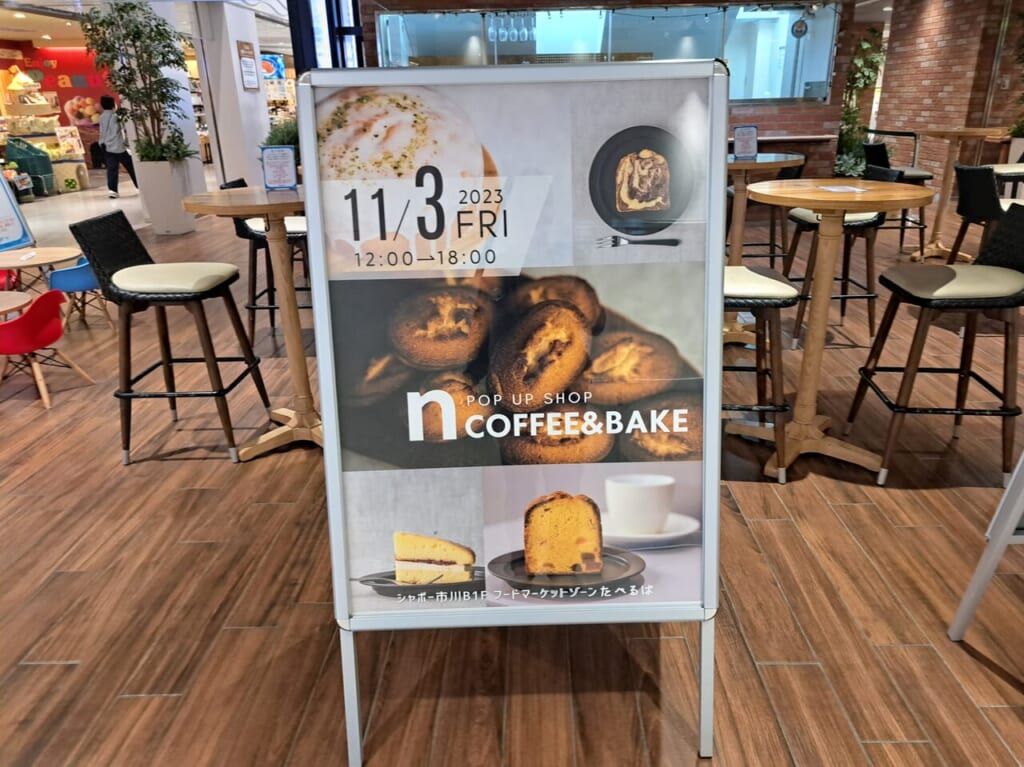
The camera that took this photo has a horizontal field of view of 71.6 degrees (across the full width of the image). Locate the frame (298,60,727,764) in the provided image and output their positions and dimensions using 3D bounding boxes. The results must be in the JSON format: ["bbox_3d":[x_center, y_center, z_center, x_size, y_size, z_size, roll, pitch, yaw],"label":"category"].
[{"bbox_3d":[0.020,0.066,1.504,0.790,1.370,0.570,-1,22,0],"label":"frame"}]

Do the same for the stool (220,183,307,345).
[{"bbox_3d":[-1.230,-0.636,3.906,0.480,0.930,0.450,-1,22,0],"label":"stool"}]

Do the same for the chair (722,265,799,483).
[{"bbox_3d":[0.783,-0.158,2.603,0.480,0.930,0.450,0,22,5],"label":"chair"}]

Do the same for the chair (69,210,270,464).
[{"bbox_3d":[-1.308,-0.191,2.811,0.480,0.930,0.450,-1,22,2],"label":"chair"}]

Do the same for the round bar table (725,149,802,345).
[{"bbox_3d":[1.168,-0.672,3.753,0.595,1.000,0.595,-1,22,0],"label":"round bar table"}]

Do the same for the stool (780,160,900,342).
[{"bbox_3d":[1.728,-0.688,3.858,0.480,0.930,0.450,-1,22,0],"label":"stool"}]

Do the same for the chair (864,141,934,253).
[{"bbox_3d":[3.060,-1.453,5.671,0.480,0.930,0.450,0,22,5],"label":"chair"}]

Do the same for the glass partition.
[{"bbox_3d":[0.896,-3.076,6.661,4.270,0.820,0.090,-2,22,-1],"label":"glass partition"}]

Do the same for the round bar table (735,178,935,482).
[{"bbox_3d":[1.115,-0.204,2.600,0.595,1.000,0.595,-1,22,0],"label":"round bar table"}]

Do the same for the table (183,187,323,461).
[{"bbox_3d":[-0.868,-0.236,2.796,0.595,1.000,0.595,-1,22,0],"label":"table"}]

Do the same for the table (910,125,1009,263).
[{"bbox_3d":[3.468,-1.504,5.674,0.595,1.000,0.595,-1,22,0],"label":"table"}]

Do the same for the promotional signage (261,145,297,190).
[{"bbox_3d":[-0.885,-0.819,2.697,0.130,0.170,0.050,0,22,4],"label":"promotional signage"}]

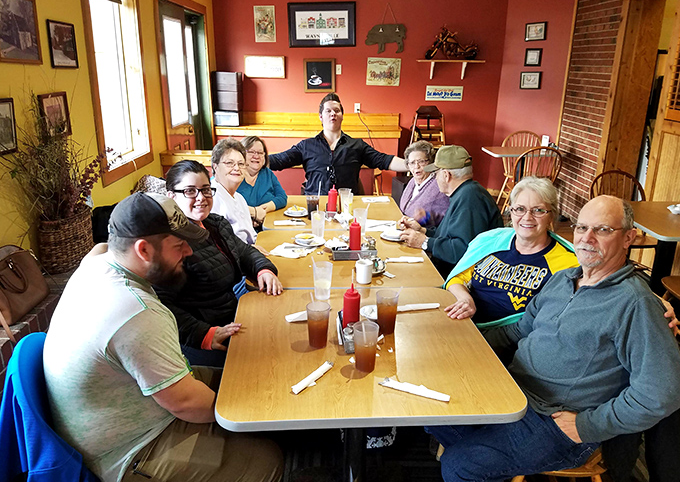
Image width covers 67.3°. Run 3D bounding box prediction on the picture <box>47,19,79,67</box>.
[{"bbox_3d":[-1.443,-1.032,2.701,0.022,0.228,0.295,0,19,-3],"label":"picture"}]

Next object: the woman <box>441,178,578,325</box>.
[{"bbox_3d":[0.680,0.408,2.041,0.600,1.260,0.720,18,25,42],"label":"woman"}]

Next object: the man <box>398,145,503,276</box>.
[{"bbox_3d":[0.634,0.096,2.969,0.720,1.270,0.580,2,18,6],"label":"man"}]

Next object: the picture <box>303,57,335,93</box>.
[{"bbox_3d":[-0.262,-2.177,6.759,0.410,0.420,0.030,0,19,-3],"label":"picture"}]

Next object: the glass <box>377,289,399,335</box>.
[{"bbox_3d":[0.177,0.273,1.927,0.085,0.155,0.085,0,19,-3],"label":"glass"}]

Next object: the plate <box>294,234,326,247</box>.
[{"bbox_3d":[-0.171,-0.002,2.924,0.180,0.026,0.180,0,19,-3],"label":"plate"}]

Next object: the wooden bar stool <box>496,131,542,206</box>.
[{"bbox_3d":[2.269,-0.847,6.393,0.520,0.950,0.560,3,18,8],"label":"wooden bar stool"}]

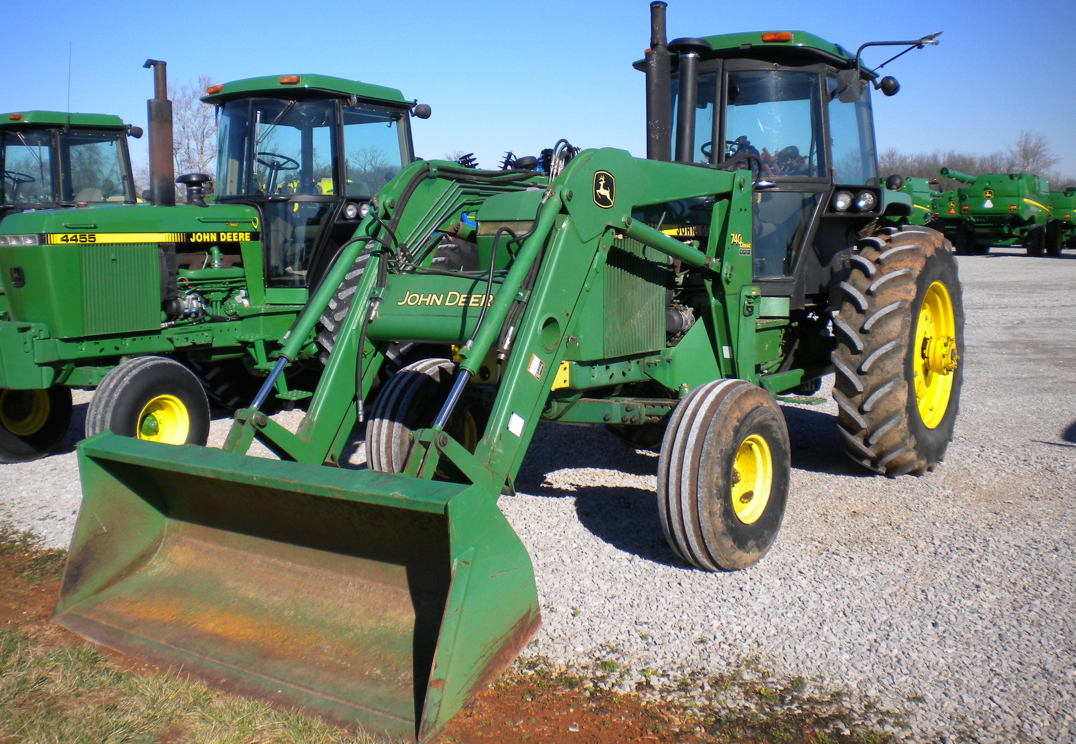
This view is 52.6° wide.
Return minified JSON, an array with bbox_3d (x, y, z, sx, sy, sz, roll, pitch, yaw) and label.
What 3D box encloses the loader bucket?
[{"bbox_3d":[-1.044,0.711,4.386,2.090,0.800,0.730,4,9,34],"label":"loader bucket"}]

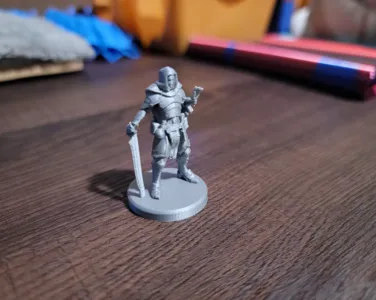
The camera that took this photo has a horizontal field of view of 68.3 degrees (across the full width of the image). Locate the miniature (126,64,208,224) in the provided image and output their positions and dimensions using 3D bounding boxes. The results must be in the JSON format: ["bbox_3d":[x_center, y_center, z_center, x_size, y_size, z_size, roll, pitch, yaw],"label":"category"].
[{"bbox_3d":[-0.007,-0.003,0.082,0.026,0.041,0.026,-16,31,-28],"label":"miniature"}]

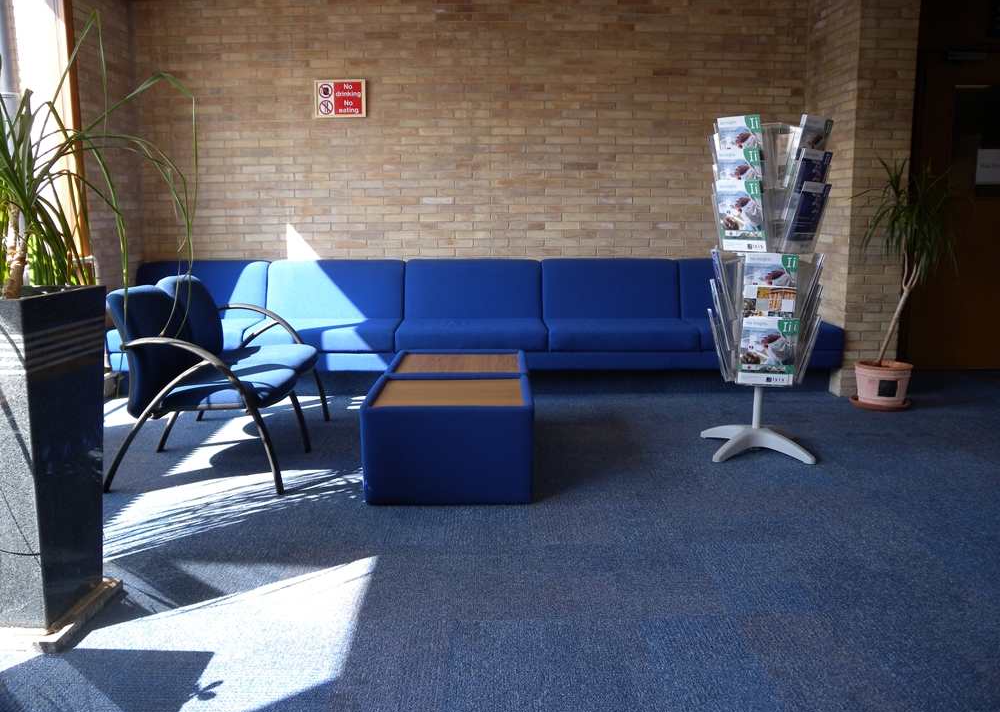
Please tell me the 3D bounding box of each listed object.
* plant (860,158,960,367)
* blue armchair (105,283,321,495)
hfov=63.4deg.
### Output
[{"bbox_3d":[2.231,-0.495,4.462,0.553,1.176,0.533,0,10,0],"label":"plant"},{"bbox_3d":[-1.186,0.049,3.537,0.713,0.770,1.166,0,10,-1],"label":"blue armchair"}]

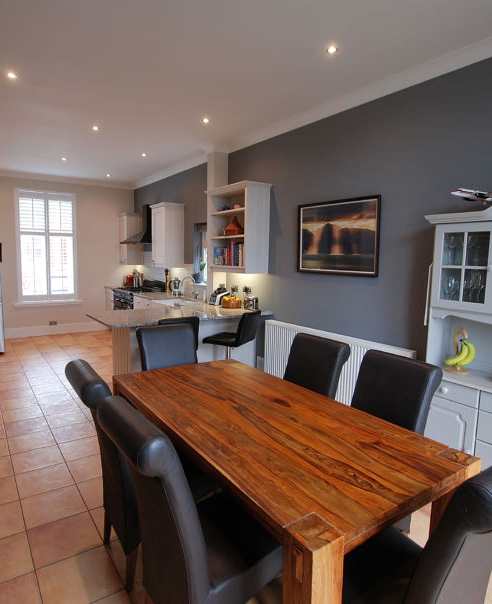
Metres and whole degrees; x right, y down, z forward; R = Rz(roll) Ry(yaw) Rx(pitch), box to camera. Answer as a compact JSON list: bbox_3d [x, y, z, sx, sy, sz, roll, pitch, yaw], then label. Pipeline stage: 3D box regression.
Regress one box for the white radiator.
[{"bbox_3d":[0.802,0.664,3.819,0.090,0.703,1.875,-4,8,-36],"label":"white radiator"}]

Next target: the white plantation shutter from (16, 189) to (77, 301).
[{"bbox_3d":[-3.698,-1.018,7.047,0.990,2.030,0.060,-2,8,-36],"label":"white plantation shutter"}]

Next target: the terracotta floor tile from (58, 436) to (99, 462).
[{"bbox_3d":[-1.372,1.242,3.185,0.335,0.010,0.335,-2,7,-36],"label":"terracotta floor tile"}]

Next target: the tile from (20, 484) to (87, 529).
[{"bbox_3d":[-1.202,1.279,2.352,0.326,0.010,0.326,-2,8,-36],"label":"tile"}]

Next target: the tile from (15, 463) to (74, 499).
[{"bbox_3d":[-1.405,1.250,2.634,0.331,0.012,0.331,-4,8,-36],"label":"tile"}]

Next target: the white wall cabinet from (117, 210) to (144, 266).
[{"bbox_3d":[-2.451,-1.310,8.001,0.365,1.020,0.470,-3,8,-36],"label":"white wall cabinet"}]

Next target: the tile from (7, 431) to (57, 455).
[{"bbox_3d":[-1.787,1.171,3.144,0.326,0.010,0.326,-2,8,-36],"label":"tile"}]

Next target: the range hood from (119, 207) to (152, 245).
[{"bbox_3d":[-1.949,-1.434,7.081,0.500,0.730,1.090,-4,8,-36],"label":"range hood"}]

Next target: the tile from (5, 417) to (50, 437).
[{"bbox_3d":[-1.998,1.145,3.443,0.331,0.012,0.331,-4,8,-36],"label":"tile"}]

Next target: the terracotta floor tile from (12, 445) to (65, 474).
[{"bbox_3d":[-1.648,1.251,2.982,0.335,0.010,0.335,-2,7,-36],"label":"terracotta floor tile"}]

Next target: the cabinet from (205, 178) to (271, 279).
[{"bbox_3d":[-0.128,-0.896,4.740,0.355,1.045,0.900,-4,8,-36],"label":"cabinet"}]

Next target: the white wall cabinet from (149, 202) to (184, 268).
[{"bbox_3d":[-1.350,-1.114,6.412,0.350,1.050,0.595,-4,8,-36],"label":"white wall cabinet"}]

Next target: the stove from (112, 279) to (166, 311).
[{"bbox_3d":[-2.047,0.266,7.102,0.620,0.920,1.030,-2,8,-36],"label":"stove"}]

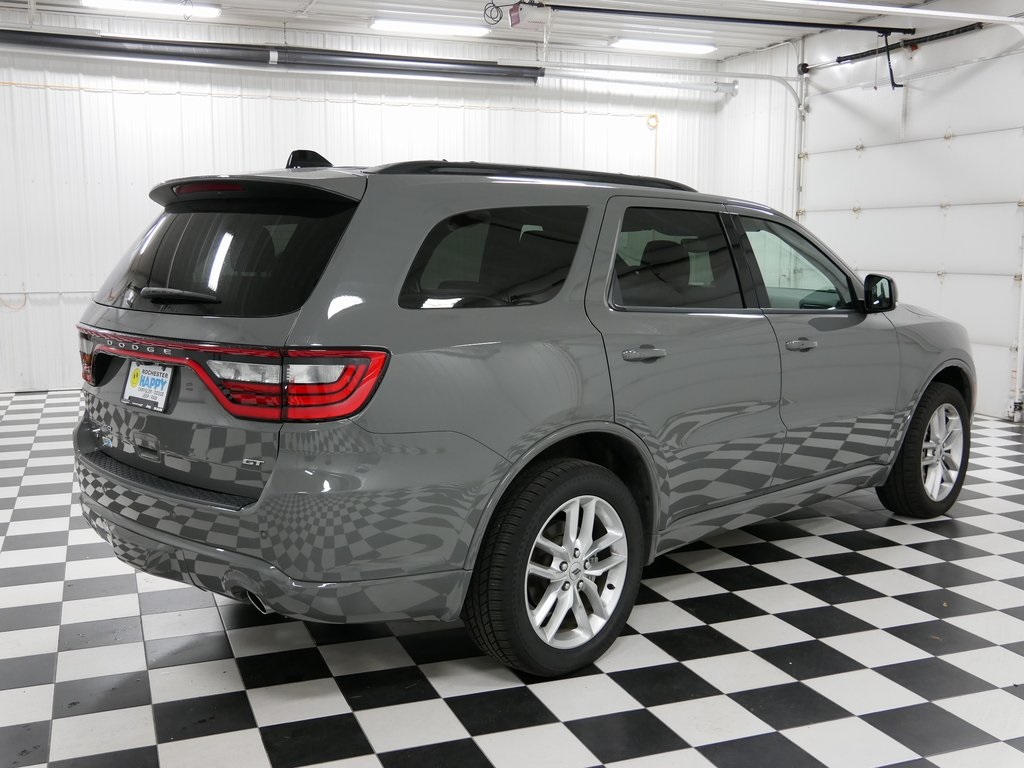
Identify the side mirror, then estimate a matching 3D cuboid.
[{"bbox_3d":[1.727,-0.426,5.017,0.205,0.190,0.140,7,11,44],"label":"side mirror"}]

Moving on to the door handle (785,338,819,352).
[{"bbox_3d":[1.269,-0.168,4.655,0.060,0.045,0.235,7,11,44],"label":"door handle"}]

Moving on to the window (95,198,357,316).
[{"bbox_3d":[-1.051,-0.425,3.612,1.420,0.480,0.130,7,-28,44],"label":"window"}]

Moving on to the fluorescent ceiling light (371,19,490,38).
[{"bbox_3d":[-0.861,-3.736,11.200,1.250,0.090,0.270,-3,8,-21],"label":"fluorescent ceiling light"}]

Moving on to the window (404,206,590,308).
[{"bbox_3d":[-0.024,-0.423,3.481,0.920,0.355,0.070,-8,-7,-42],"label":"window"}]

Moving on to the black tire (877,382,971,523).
[{"bbox_3d":[2.303,0.365,5.956,0.262,0.765,0.770,7,11,44],"label":"black tire"}]

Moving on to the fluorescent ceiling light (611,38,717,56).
[{"bbox_3d":[1.726,-3.865,12.195,1.250,0.090,0.270,-3,8,-21],"label":"fluorescent ceiling light"}]

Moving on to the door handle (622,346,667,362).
[{"bbox_3d":[0.485,-0.104,3.866,0.060,0.045,0.235,7,11,44],"label":"door handle"}]

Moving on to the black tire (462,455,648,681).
[{"bbox_3d":[0.159,0.646,3.815,0.262,0.765,0.770,7,11,44],"label":"black tire"}]

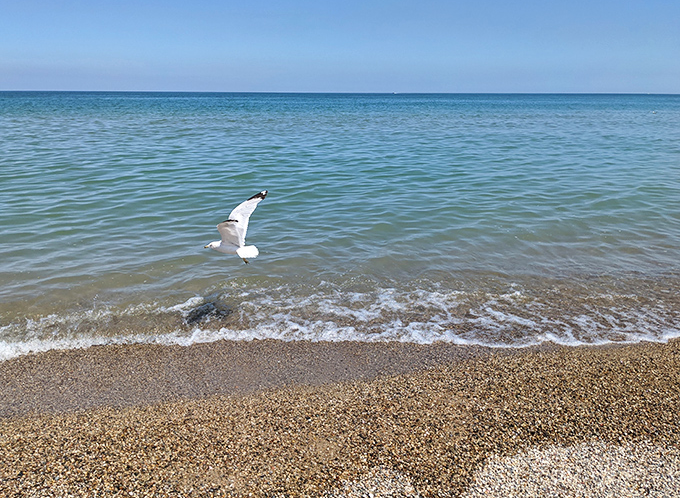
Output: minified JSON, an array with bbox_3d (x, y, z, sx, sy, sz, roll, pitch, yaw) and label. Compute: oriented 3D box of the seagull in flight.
[{"bbox_3d":[-0.830,-0.175,4.080,0.490,0.460,0.600,5,17,17],"label":"seagull in flight"}]

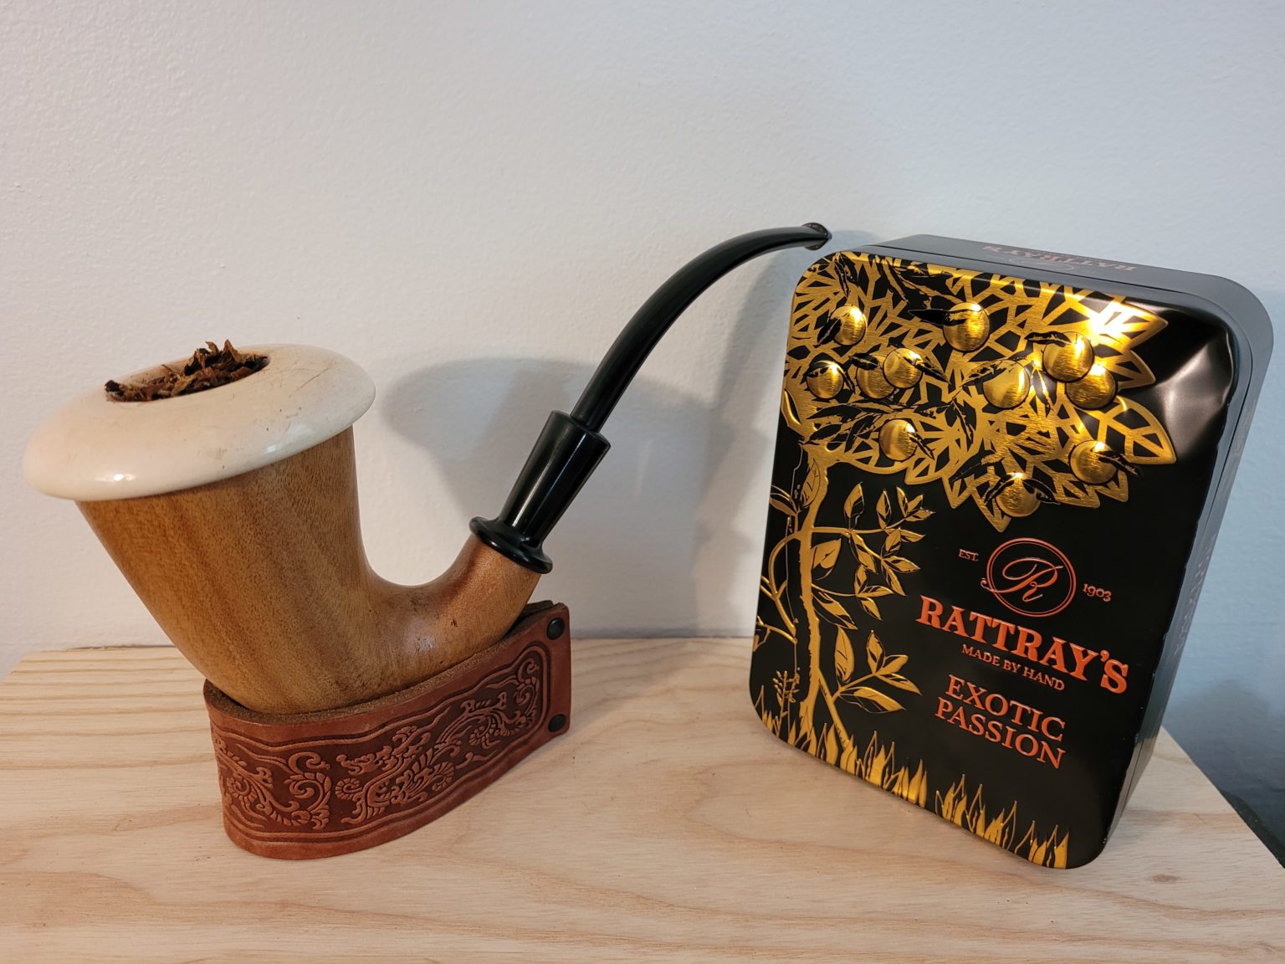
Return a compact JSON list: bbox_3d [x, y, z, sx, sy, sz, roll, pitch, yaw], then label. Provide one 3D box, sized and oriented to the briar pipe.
[{"bbox_3d":[-0.032,-0.003,0.221,0.187,0.102,0.062,-12,27,-30],"label":"briar pipe"}]

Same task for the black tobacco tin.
[{"bbox_3d":[0.082,0.014,0.236,0.093,0.133,0.043,20,28,35],"label":"black tobacco tin"}]

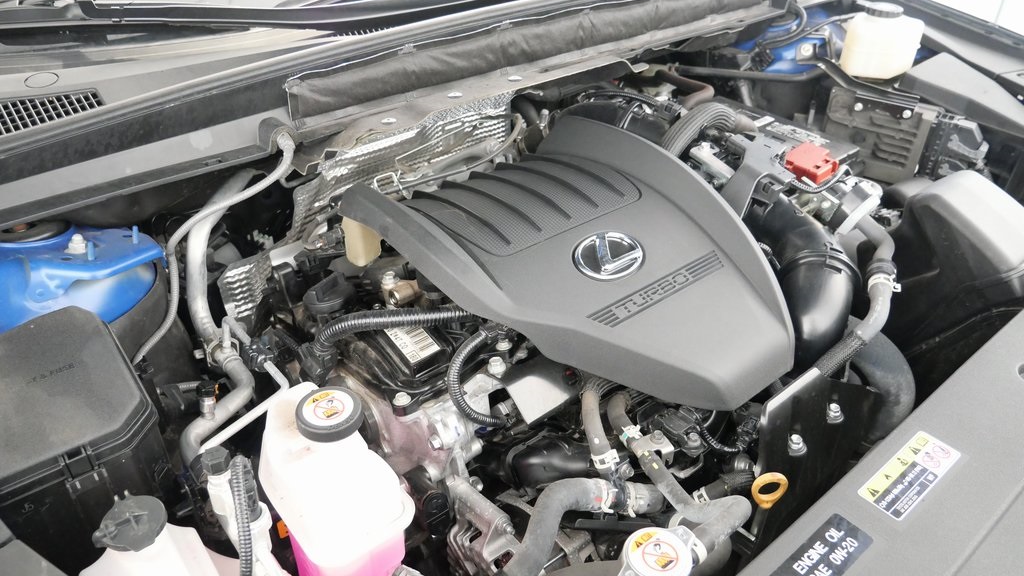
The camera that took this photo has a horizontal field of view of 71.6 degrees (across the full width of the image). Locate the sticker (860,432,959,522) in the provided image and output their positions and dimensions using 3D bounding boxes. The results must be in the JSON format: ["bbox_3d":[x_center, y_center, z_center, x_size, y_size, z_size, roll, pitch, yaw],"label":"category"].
[{"bbox_3d":[0.311,0.144,0.554,0.100,0.002,0.032,-25,43,-31],"label":"sticker"}]

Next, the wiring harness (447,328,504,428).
[{"bbox_3d":[-0.033,0.101,0.720,0.060,0.093,0.050,-25,40,-31],"label":"wiring harness"}]

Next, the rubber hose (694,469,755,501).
[{"bbox_3d":[0.195,0.180,0.650,0.073,0.021,0.021,-15,41,-20],"label":"rubber hose"}]

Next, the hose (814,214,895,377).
[{"bbox_3d":[0.385,0.013,0.783,0.070,0.100,0.201,17,41,19],"label":"hose"}]

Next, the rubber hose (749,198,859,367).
[{"bbox_3d":[0.336,-0.006,0.820,0.108,0.130,0.230,1,38,-1],"label":"rubber hose"}]

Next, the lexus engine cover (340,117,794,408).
[{"bbox_3d":[0.093,-0.029,0.796,0.403,0.098,0.432,-25,50,-31],"label":"lexus engine cover"}]

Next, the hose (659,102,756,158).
[{"bbox_3d":[0.280,-0.208,0.979,0.155,0.075,0.060,-25,40,-31],"label":"hose"}]

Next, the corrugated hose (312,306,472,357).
[{"bbox_3d":[-0.125,0.037,0.751,0.173,0.034,0.032,-13,41,-18],"label":"corrugated hose"}]

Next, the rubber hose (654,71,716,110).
[{"bbox_3d":[0.258,-0.312,1.105,0.075,0.050,0.105,-25,40,-31],"label":"rubber hose"}]

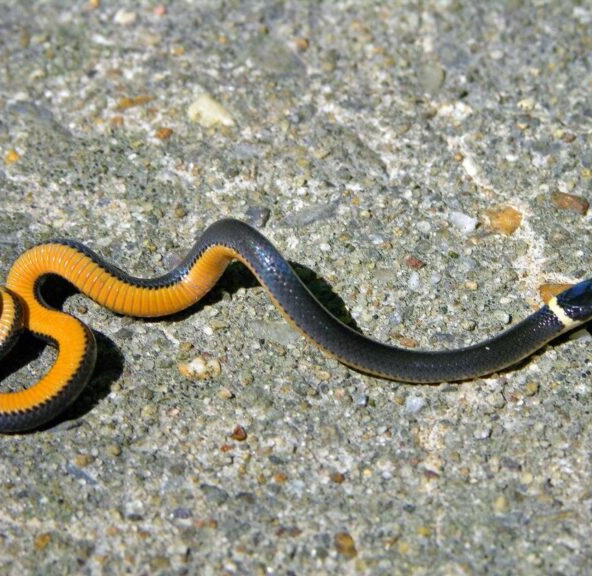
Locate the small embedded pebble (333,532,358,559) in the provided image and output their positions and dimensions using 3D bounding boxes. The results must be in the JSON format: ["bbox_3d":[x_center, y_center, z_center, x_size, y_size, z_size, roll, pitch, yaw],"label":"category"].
[{"bbox_3d":[0.010,0.049,0.759,0.004,0.002,0.005,0,50,0],"label":"small embedded pebble"}]

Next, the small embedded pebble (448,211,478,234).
[{"bbox_3d":[0.034,-0.013,0.811,0.006,0.003,0.005,0,50,0],"label":"small embedded pebble"}]

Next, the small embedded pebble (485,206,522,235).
[{"bbox_3d":[0.042,-0.014,0.812,0.007,0.003,0.006,0,50,0],"label":"small embedded pebble"}]

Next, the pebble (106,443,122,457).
[{"bbox_3d":[-0.035,0.031,0.774,0.003,0.001,0.003,0,50,0],"label":"pebble"}]

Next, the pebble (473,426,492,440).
[{"bbox_3d":[0.036,0.028,0.776,0.004,0.002,0.003,0,50,0],"label":"pebble"}]

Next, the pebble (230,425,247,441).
[{"bbox_3d":[-0.011,0.028,0.776,0.003,0.001,0.003,0,50,0],"label":"pebble"}]

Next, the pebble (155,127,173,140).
[{"bbox_3d":[-0.027,-0.032,0.827,0.004,0.002,0.003,0,50,0],"label":"pebble"}]

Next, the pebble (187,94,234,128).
[{"bbox_3d":[-0.018,-0.037,0.831,0.009,0.004,0.007,0,50,0],"label":"pebble"}]

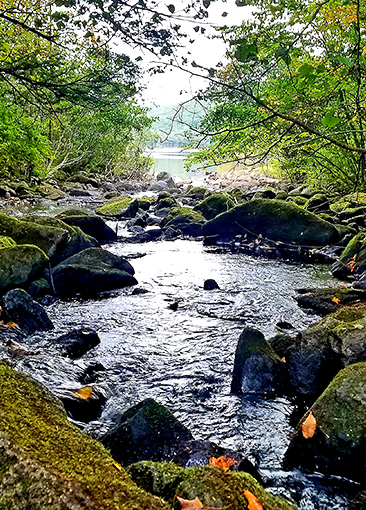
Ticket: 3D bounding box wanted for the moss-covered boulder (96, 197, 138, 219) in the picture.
[{"bbox_3d":[-1.191,-0.859,9.313,0.786,0.364,0.590,0,12,0],"label":"moss-covered boulder"}]

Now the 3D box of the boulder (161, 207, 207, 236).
[{"bbox_3d":[0.015,-0.482,7.543,0.662,0.456,0.529,0,12,0],"label":"boulder"}]

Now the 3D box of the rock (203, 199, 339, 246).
[{"bbox_3d":[1.097,-0.412,6.404,1.667,0.560,1.034,2,12,10],"label":"rock"}]

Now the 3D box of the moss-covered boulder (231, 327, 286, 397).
[{"bbox_3d":[0.408,0.574,2.729,0.292,0.365,0.292,2,12,9],"label":"moss-covered boulder"}]

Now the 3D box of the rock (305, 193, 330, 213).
[{"bbox_3d":[2.412,-0.920,9.203,0.451,0.369,0.406,0,12,0],"label":"rock"}]

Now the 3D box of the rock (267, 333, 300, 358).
[{"bbox_3d":[0.617,0.567,3.106,0.225,0.173,0.180,3,12,12],"label":"rock"}]

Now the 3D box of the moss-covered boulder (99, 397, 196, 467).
[{"bbox_3d":[-0.157,0.759,2.155,0.415,0.250,0.311,-1,12,-4],"label":"moss-covered boulder"}]

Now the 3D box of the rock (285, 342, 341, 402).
[{"bbox_3d":[0.722,0.629,2.762,0.340,0.292,0.306,0,12,0],"label":"rock"}]

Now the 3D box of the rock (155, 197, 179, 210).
[{"bbox_3d":[-0.235,-0.800,8.009,0.391,0.225,0.352,0,12,-2],"label":"rock"}]

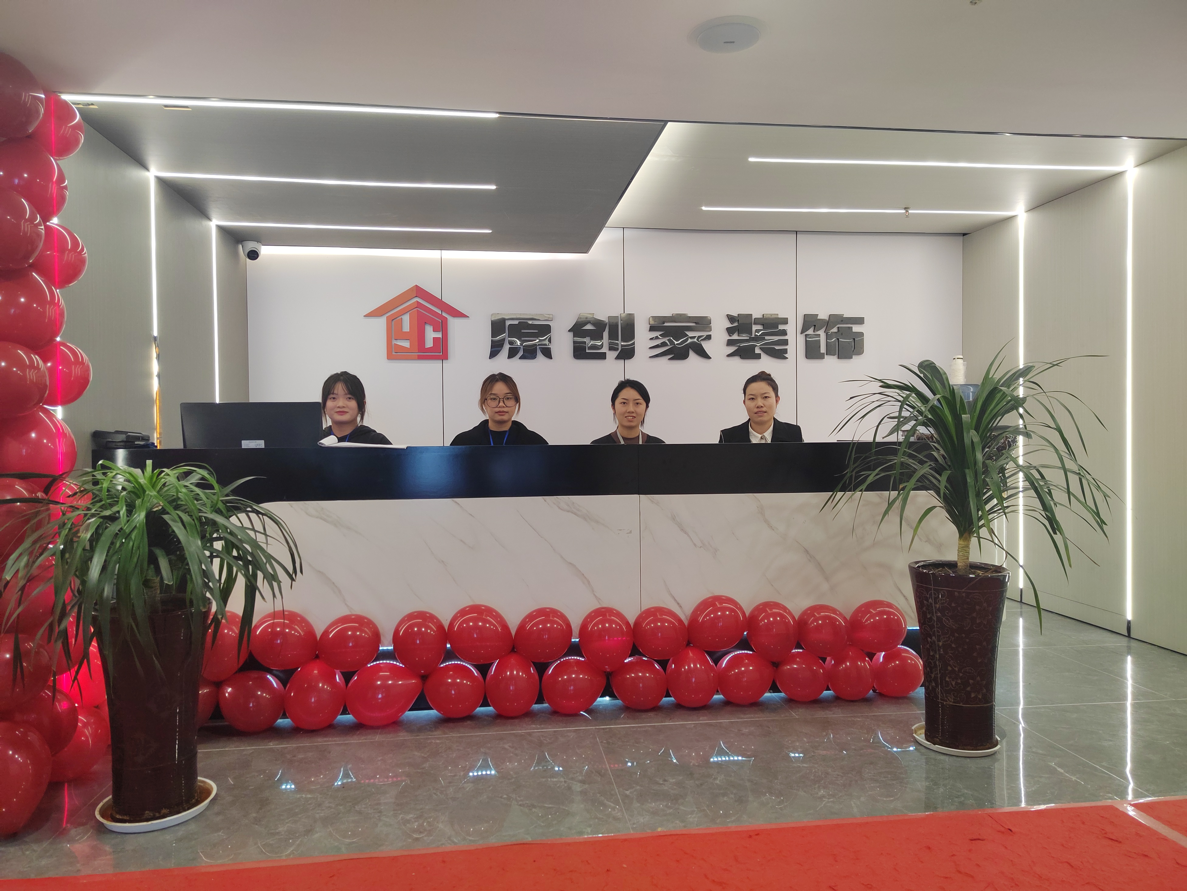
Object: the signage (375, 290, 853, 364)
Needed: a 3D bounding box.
[{"bbox_3d":[0.217,-0.823,5.335,3.450,0.490,0.050,-1,1,-7],"label":"signage"}]

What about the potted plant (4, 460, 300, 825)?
[{"bbox_3d":[-1.327,0.568,2.379,0.870,1.045,0.850,-1,1,-7],"label":"potted plant"}]

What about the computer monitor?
[{"bbox_3d":[-1.438,0.037,3.329,0.560,0.430,0.170,-1,1,-2],"label":"computer monitor"}]

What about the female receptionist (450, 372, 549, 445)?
[{"bbox_3d":[-0.423,0.359,3.652,0.480,1.401,0.520,-1,1,-7],"label":"female receptionist"}]

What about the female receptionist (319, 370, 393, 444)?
[{"bbox_3d":[-1.129,0.365,3.564,0.470,1.406,0.520,-1,1,-11],"label":"female receptionist"}]

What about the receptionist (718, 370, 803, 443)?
[{"bbox_3d":[0.834,0.345,3.808,0.460,1.401,0.520,-1,1,1],"label":"receptionist"}]

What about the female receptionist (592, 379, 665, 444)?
[{"bbox_3d":[0.188,0.368,3.728,0.450,1.370,0.520,-1,1,-3],"label":"female receptionist"}]

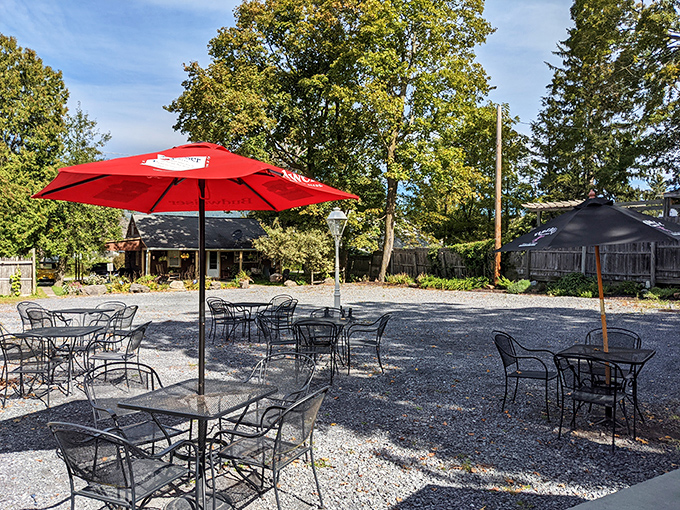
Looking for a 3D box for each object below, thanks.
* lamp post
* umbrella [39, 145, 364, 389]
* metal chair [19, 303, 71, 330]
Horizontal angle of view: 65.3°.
[{"bbox_3d":[-0.065,0.225,13.770,0.540,2.950,0.540,0,0,0],"label":"lamp post"},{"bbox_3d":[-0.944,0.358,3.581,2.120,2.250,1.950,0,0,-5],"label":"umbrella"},{"bbox_3d":[-5.267,1.256,9.335,0.635,0.835,0.590,0,0,20],"label":"metal chair"}]

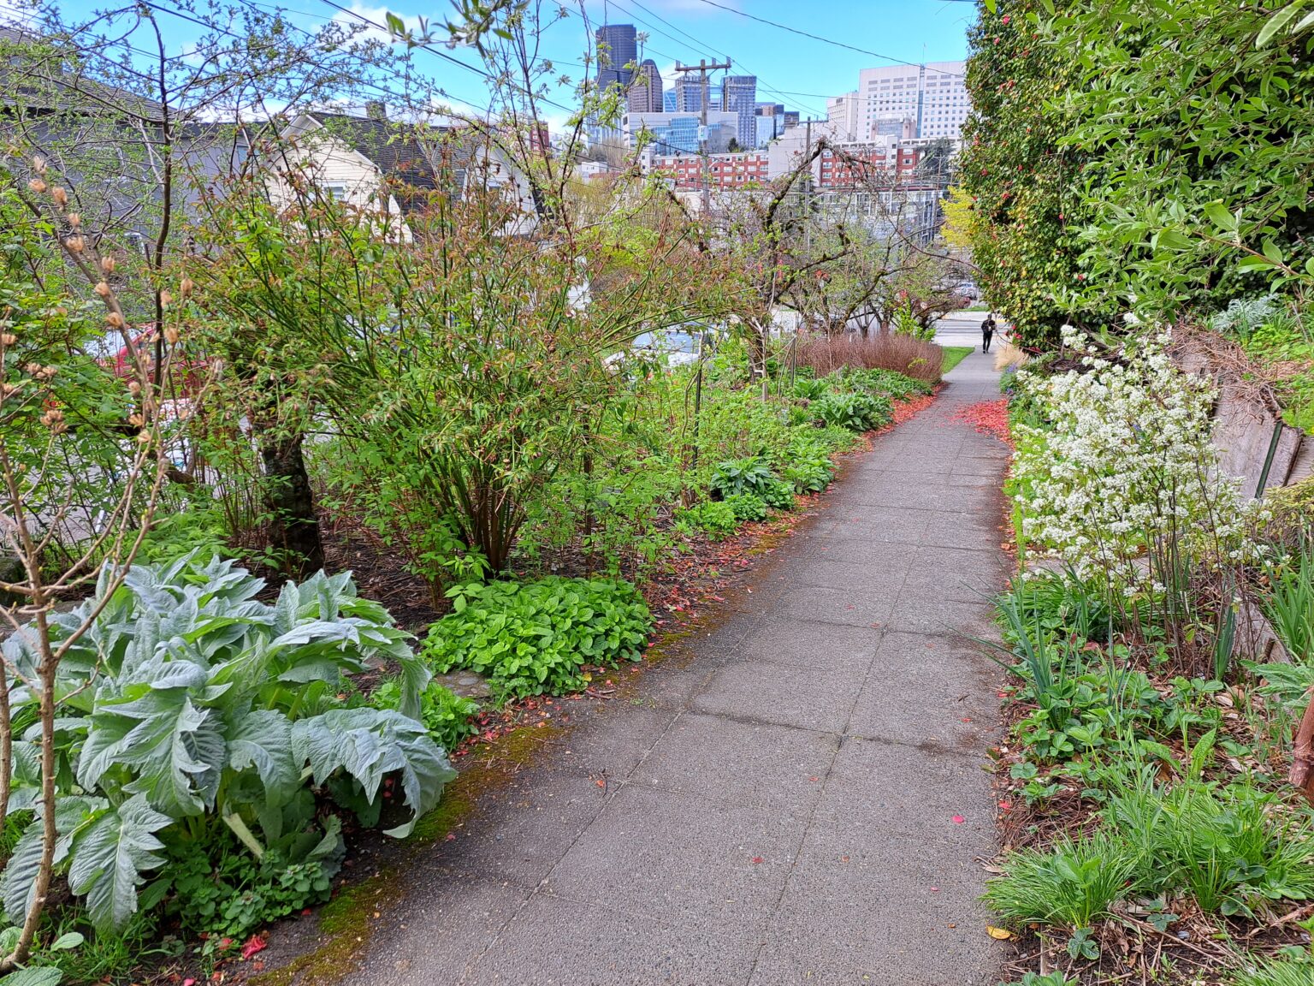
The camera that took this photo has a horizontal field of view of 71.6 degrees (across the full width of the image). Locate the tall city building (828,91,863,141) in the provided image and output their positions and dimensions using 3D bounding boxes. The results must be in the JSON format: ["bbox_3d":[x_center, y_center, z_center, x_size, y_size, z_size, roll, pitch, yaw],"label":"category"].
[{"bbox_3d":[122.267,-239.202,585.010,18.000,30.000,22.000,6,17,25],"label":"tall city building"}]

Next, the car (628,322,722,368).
[{"bbox_3d":[0.500,-2.780,18.800,1.800,1.500,4.500,5,12,20],"label":"car"}]

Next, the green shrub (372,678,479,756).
[{"bbox_3d":[-0.800,0.772,3.343,0.330,0.190,0.330,4,16,20],"label":"green shrub"}]

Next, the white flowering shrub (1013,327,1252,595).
[{"bbox_3d":[2.144,-0.044,4.150,0.980,1.420,0.880,4,16,20],"label":"white flowering shrub"}]

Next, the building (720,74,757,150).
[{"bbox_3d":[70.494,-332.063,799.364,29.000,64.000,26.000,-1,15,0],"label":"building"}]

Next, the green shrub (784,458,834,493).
[{"bbox_3d":[1.368,-0.174,8.225,0.420,0.270,0.450,4,16,20],"label":"green shrub"}]

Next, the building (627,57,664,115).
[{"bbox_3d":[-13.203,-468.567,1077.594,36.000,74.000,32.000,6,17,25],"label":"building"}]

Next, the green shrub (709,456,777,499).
[{"bbox_3d":[0.771,-0.142,7.912,0.520,0.310,0.500,4,16,20],"label":"green shrub"}]

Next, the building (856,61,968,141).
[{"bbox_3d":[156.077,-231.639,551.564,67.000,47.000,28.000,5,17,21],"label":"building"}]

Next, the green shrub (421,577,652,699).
[{"bbox_3d":[-0.491,0.587,4.066,0.860,0.290,0.820,-1,15,0],"label":"green shrub"}]

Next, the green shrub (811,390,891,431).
[{"bbox_3d":[2.903,-1.247,13.514,0.920,0.430,1.250,4,16,20],"label":"green shrub"}]

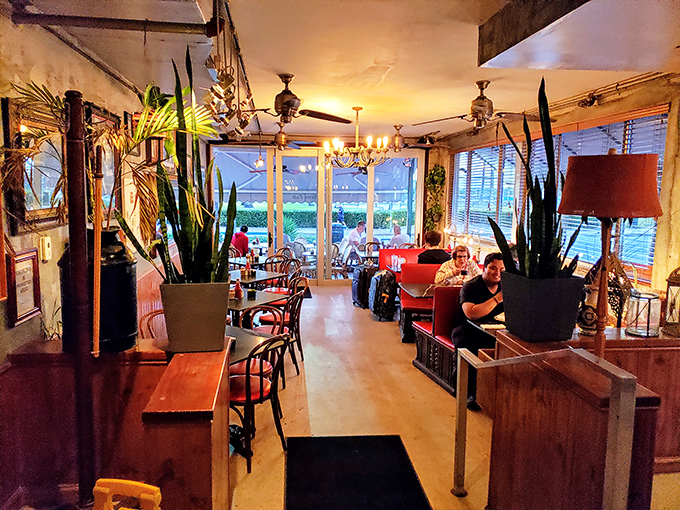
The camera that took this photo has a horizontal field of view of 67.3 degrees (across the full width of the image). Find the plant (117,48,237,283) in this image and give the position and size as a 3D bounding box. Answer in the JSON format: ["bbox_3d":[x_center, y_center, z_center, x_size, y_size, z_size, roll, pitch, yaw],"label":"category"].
[{"bbox_3d":[-0.834,-0.453,2.652,0.570,1.184,0.440,0,7,-7],"label":"plant"}]

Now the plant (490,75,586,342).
[{"bbox_3d":[1.097,-0.240,2.861,0.460,1.436,0.380,0,7,-7],"label":"plant"}]

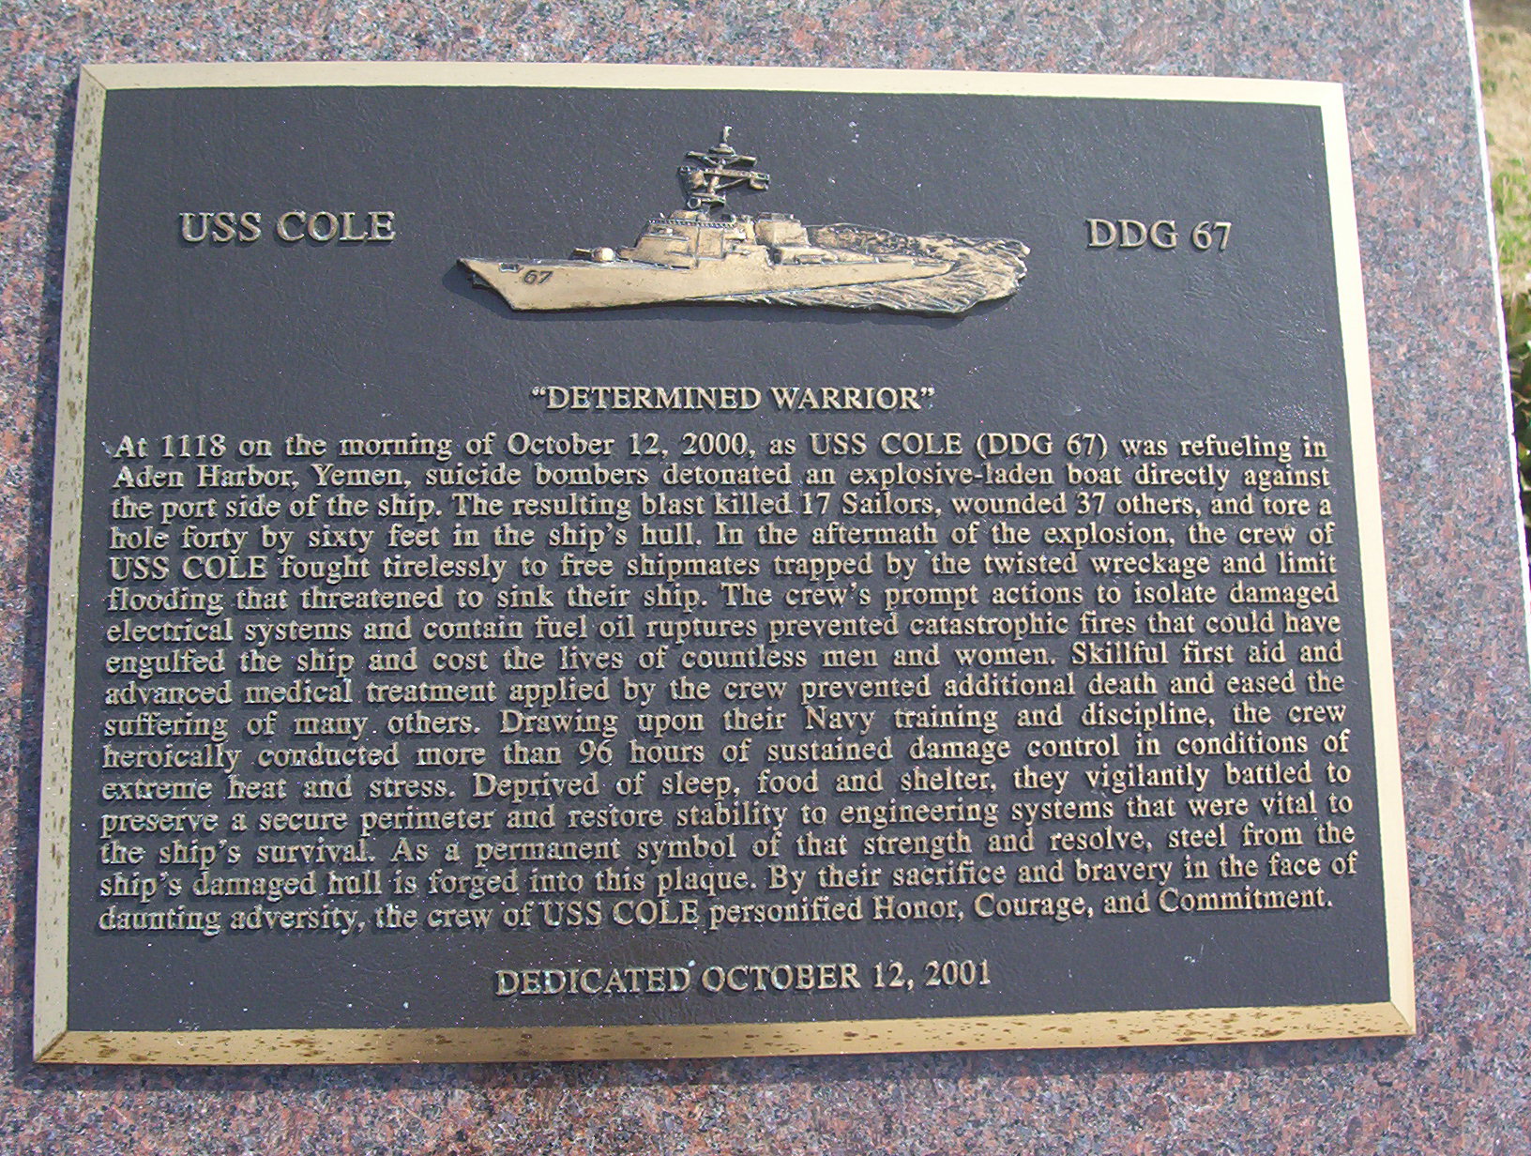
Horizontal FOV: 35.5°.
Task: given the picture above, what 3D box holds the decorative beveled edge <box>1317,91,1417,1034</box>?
[{"bbox_3d":[0.282,-0.019,1.129,0.014,0.012,0.461,0,77,-5],"label":"decorative beveled edge"}]

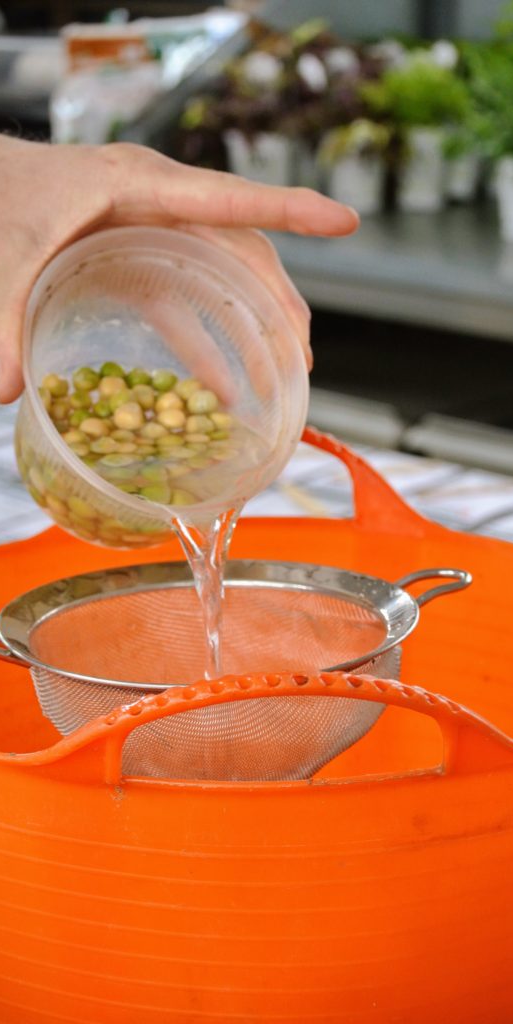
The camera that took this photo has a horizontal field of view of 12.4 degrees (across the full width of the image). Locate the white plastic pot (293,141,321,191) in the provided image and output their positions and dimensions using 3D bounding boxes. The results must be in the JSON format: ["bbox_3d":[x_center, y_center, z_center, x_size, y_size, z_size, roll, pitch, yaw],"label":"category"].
[{"bbox_3d":[0.080,-0.498,3.480,0.078,0.098,0.078,0,12,0],"label":"white plastic pot"}]

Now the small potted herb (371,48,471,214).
[{"bbox_3d":[0.235,-0.546,3.380,0.135,0.225,0.135,0,12,0],"label":"small potted herb"}]

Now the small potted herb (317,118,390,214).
[{"bbox_3d":[0.138,-0.490,3.350,0.105,0.135,0.105,0,12,0],"label":"small potted herb"}]

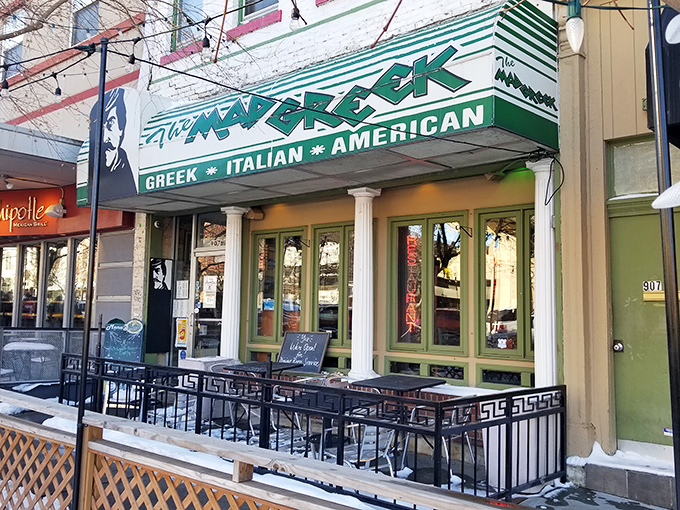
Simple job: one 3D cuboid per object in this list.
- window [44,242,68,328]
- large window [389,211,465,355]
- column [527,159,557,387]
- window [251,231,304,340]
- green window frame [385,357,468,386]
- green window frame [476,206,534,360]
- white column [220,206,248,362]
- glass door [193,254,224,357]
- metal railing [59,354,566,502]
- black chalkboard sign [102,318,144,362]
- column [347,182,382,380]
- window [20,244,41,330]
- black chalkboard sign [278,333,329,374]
[{"bbox_3d":[-5.749,0.642,10.326,0.851,1.876,0.100,-3,-7,34],"label":"window"},{"bbox_3d":[1.027,0.337,6.030,1.033,1.644,0.100,-3,-7,34],"label":"large window"},{"bbox_3d":[2.164,0.222,5.375,0.270,2.432,0.290,-3,-8,33],"label":"column"},{"bbox_3d":[-0.883,0.451,7.331,1.059,1.658,0.100,-3,-7,34],"label":"window"},{"bbox_3d":[1.080,1.484,6.535,1.162,0.284,0.100,-3,-8,33],"label":"green window frame"},{"bbox_3d":[2.144,0.309,5.973,1.156,1.820,0.100,-3,-8,33],"label":"green window frame"},{"bbox_3d":[-1.668,0.459,7.894,0.305,2.382,0.305,-3,-8,33],"label":"white column"},{"bbox_3d":[-2.226,1.037,8.837,0.920,2.130,0.080,-3,-8,33],"label":"glass door"},{"bbox_3d":[-0.854,1.698,5.751,6.130,0.870,1.500,-3,-7,34],"label":"metal railing"},{"bbox_3d":[-2.968,1.470,7.050,0.530,1.180,0.400,2,-6,-10],"label":"black chalkboard sign"},{"bbox_3d":[0.290,0.360,6.605,0.310,2.439,0.310,-3,-8,33],"label":"column"},{"bbox_3d":[-6.630,0.706,10.924,0.856,1.918,0.100,-3,-7,34],"label":"window"},{"bbox_3d":[-0.482,1.288,6.761,0.690,0.545,0.035,-2,-30,30],"label":"black chalkboard sign"}]

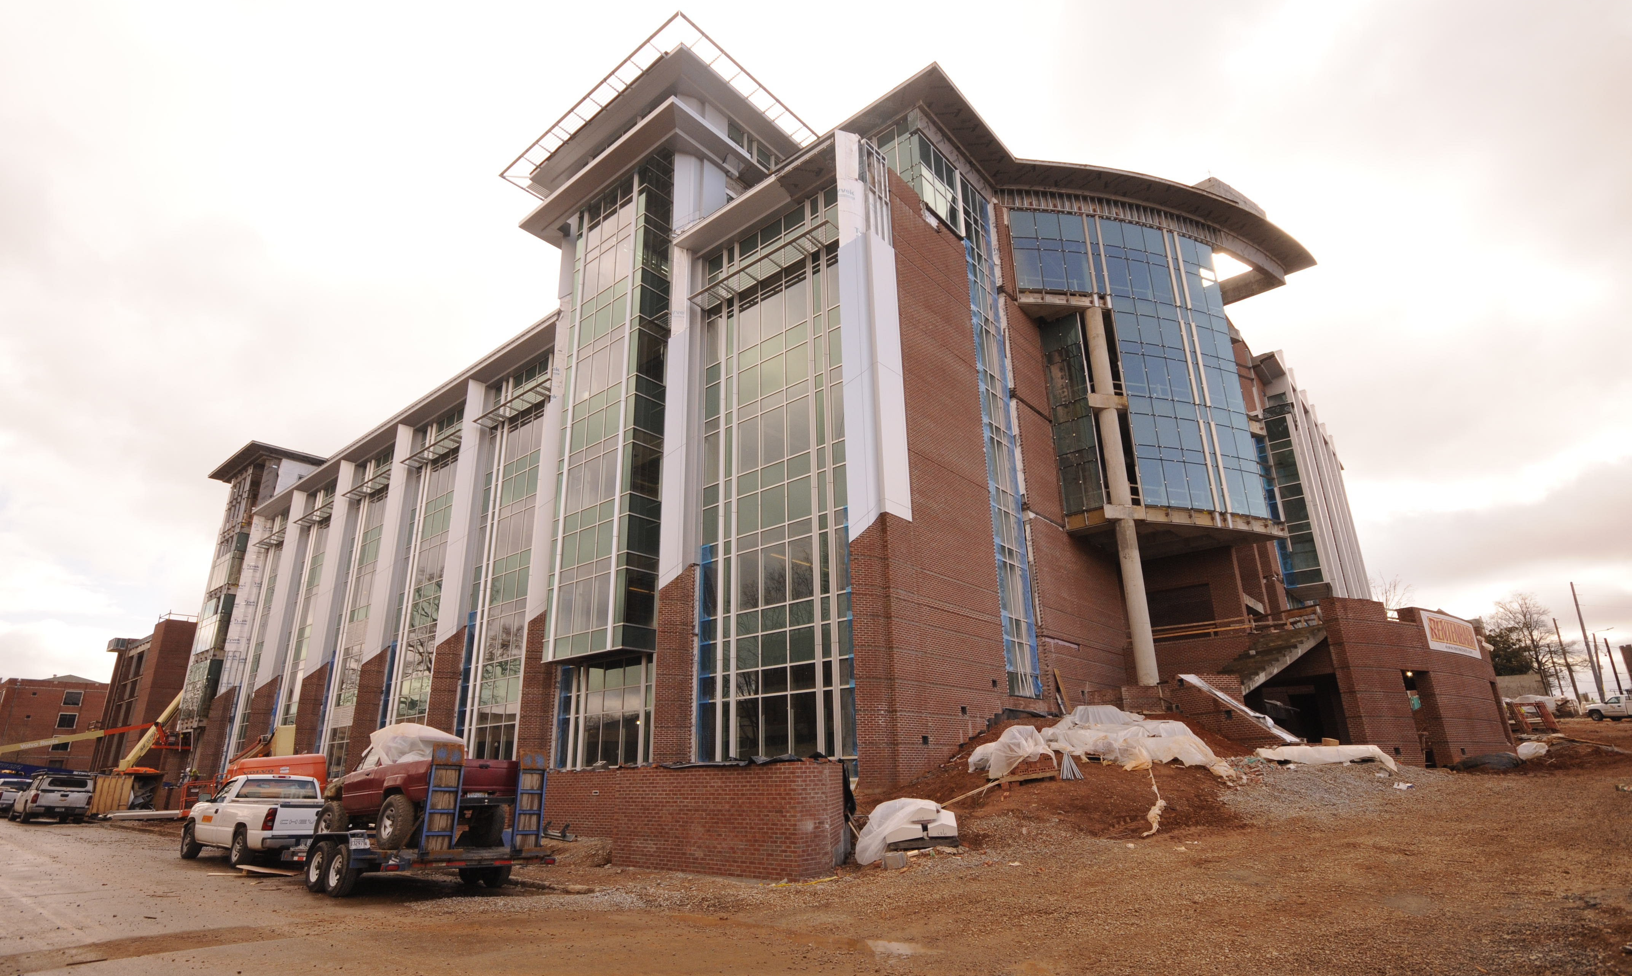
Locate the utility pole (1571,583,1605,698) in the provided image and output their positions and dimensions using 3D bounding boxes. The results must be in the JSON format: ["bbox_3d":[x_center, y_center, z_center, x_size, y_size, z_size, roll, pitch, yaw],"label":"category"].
[{"bbox_3d":[73.940,15.143,77.965,0.300,12.250,0.300,-13,-22,39],"label":"utility pole"}]

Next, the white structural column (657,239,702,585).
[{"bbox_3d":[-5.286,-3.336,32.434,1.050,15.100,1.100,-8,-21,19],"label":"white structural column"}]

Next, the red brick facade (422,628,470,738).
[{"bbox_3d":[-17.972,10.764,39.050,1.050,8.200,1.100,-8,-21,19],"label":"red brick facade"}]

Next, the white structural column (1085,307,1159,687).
[{"bbox_3d":[13.069,-0.251,35.020,0.766,17.024,0.766,-17,-24,38],"label":"white structural column"}]

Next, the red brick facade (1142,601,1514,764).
[{"bbox_3d":[21.407,7.923,32.198,19.000,6.200,4.200,10,-23,-28],"label":"red brick facade"}]

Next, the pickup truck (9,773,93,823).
[{"bbox_3d":[-34.747,14.063,37.055,5.600,1.920,2.000,-19,-26,41],"label":"pickup truck"}]

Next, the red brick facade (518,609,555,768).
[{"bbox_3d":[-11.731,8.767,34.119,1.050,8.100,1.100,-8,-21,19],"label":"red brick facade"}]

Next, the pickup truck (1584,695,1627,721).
[{"bbox_3d":[61.959,16.706,61.788,1.950,1.870,5.400,3,-20,-11],"label":"pickup truck"}]

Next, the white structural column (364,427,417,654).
[{"bbox_3d":[-25.319,3.174,48.902,1.144,14.676,1.343,-17,-24,38],"label":"white structural column"}]

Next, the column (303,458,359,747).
[{"bbox_3d":[-32.085,5.764,54.194,1.144,15.771,1.343,-17,-24,38],"label":"column"}]

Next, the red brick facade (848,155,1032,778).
[{"bbox_3d":[4.141,-1.110,29.032,1.000,22.150,9.700,-17,-25,37],"label":"red brick facade"}]

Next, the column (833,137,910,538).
[{"bbox_3d":[1.772,-5.333,27.706,1.000,15.400,2.650,-17,-25,37],"label":"column"}]

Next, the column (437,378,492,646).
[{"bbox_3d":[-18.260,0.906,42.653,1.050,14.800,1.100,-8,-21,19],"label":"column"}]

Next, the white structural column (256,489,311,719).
[{"bbox_3d":[-38.907,7.659,59.761,1.144,15.373,1.343,-17,-24,38],"label":"white structural column"}]

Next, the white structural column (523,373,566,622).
[{"bbox_3d":[-12.306,-0.684,38.363,1.144,14.228,1.343,-17,-24,38],"label":"white structural column"}]

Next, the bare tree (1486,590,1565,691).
[{"bbox_3d":[74.934,16.489,85.000,7.200,10.754,7.200,-17,-24,38],"label":"bare tree"}]

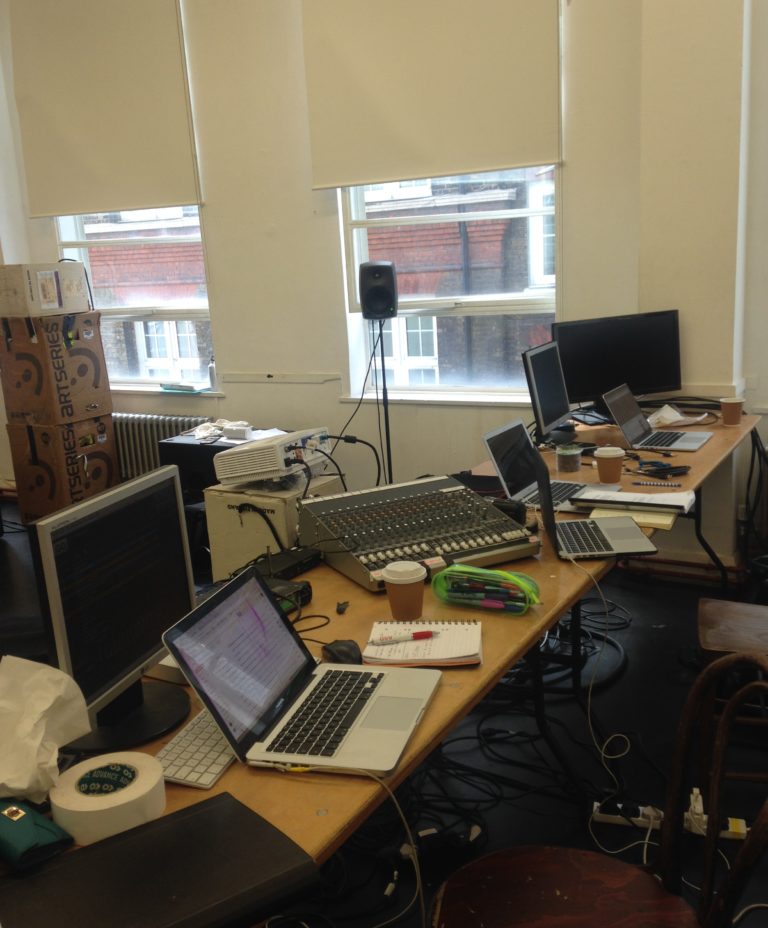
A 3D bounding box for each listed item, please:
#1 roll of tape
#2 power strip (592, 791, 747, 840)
[{"bbox_3d":[-0.369,0.448,1.316,0.144,0.051,0.144,-3,13,0],"label":"roll of tape"},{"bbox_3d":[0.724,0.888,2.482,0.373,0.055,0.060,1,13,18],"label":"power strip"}]

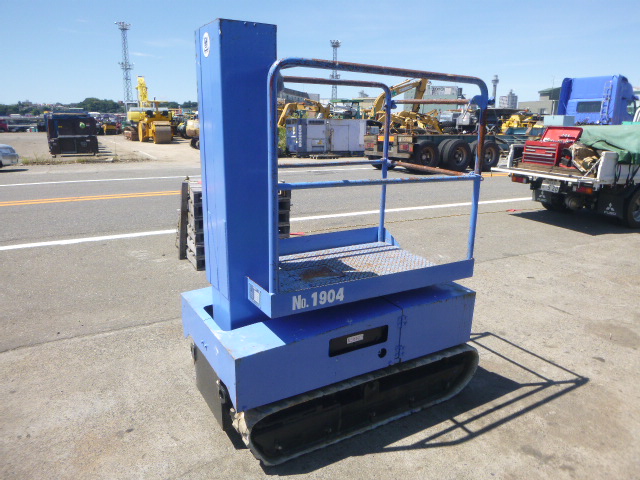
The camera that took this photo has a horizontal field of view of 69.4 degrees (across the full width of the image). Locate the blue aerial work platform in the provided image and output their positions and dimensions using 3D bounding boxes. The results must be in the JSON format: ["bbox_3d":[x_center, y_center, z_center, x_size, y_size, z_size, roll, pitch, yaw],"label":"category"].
[{"bbox_3d":[0.056,-0.077,2.645,1.513,1.989,1.008,-8,16,-29],"label":"blue aerial work platform"}]

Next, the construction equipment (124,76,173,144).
[{"bbox_3d":[-11.605,-8.816,31.280,3.000,4.700,4.600,-4,15,-16],"label":"construction equipment"}]

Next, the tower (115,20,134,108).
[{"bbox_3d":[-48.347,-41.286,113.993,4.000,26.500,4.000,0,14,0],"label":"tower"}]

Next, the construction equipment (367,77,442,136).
[{"bbox_3d":[5.180,-7.847,28.495,4.900,4.400,2.500,0,14,0],"label":"construction equipment"}]

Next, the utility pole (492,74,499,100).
[{"bbox_3d":[51.875,-40.538,134.933,1.800,16.000,1.800,0,14,0],"label":"utility pole"}]

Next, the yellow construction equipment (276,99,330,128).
[{"bbox_3d":[-0.861,-6.427,25.695,3.300,2.950,1.900,0,14,0],"label":"yellow construction equipment"}]

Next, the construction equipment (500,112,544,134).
[{"bbox_3d":[9.383,-4.896,21.546,2.000,2.150,1.800,0,14,0],"label":"construction equipment"}]

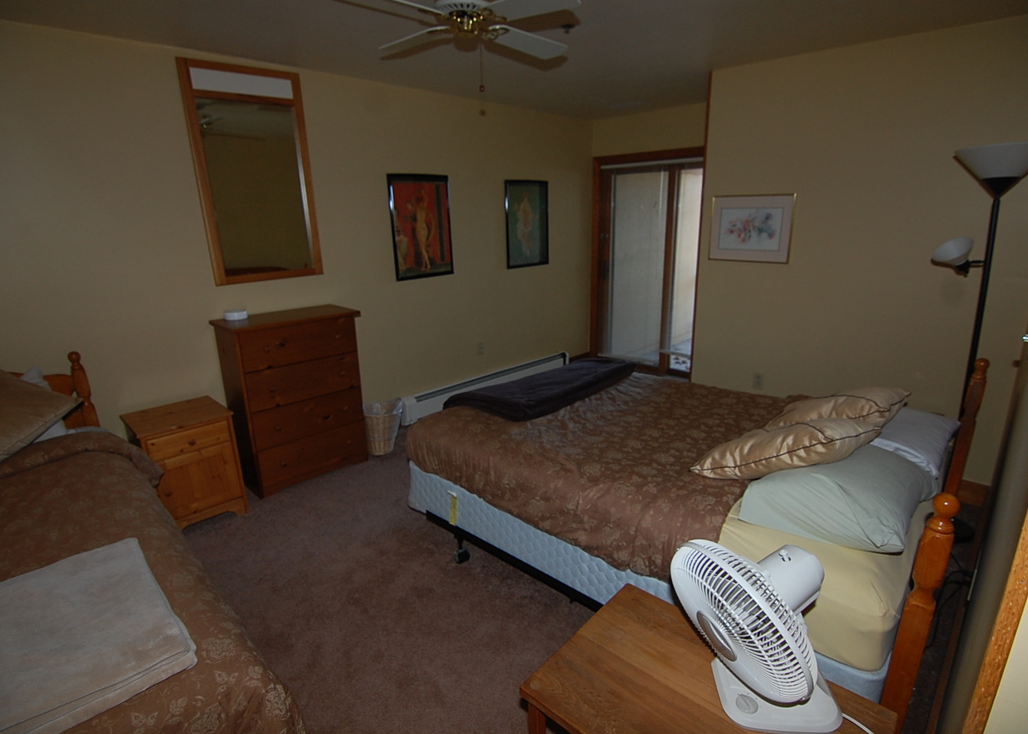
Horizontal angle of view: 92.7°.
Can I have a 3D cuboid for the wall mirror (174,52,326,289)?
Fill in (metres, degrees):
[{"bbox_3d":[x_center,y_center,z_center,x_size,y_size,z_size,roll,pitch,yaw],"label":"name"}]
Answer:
[{"bbox_3d":[-1.482,-1.088,2.840,0.035,1.153,0.625,14,24,43],"label":"wall mirror"}]

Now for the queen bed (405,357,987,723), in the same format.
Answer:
[{"bbox_3d":[0.706,0.418,2.241,2.020,0.950,1.370,12,22,38],"label":"queen bed"}]

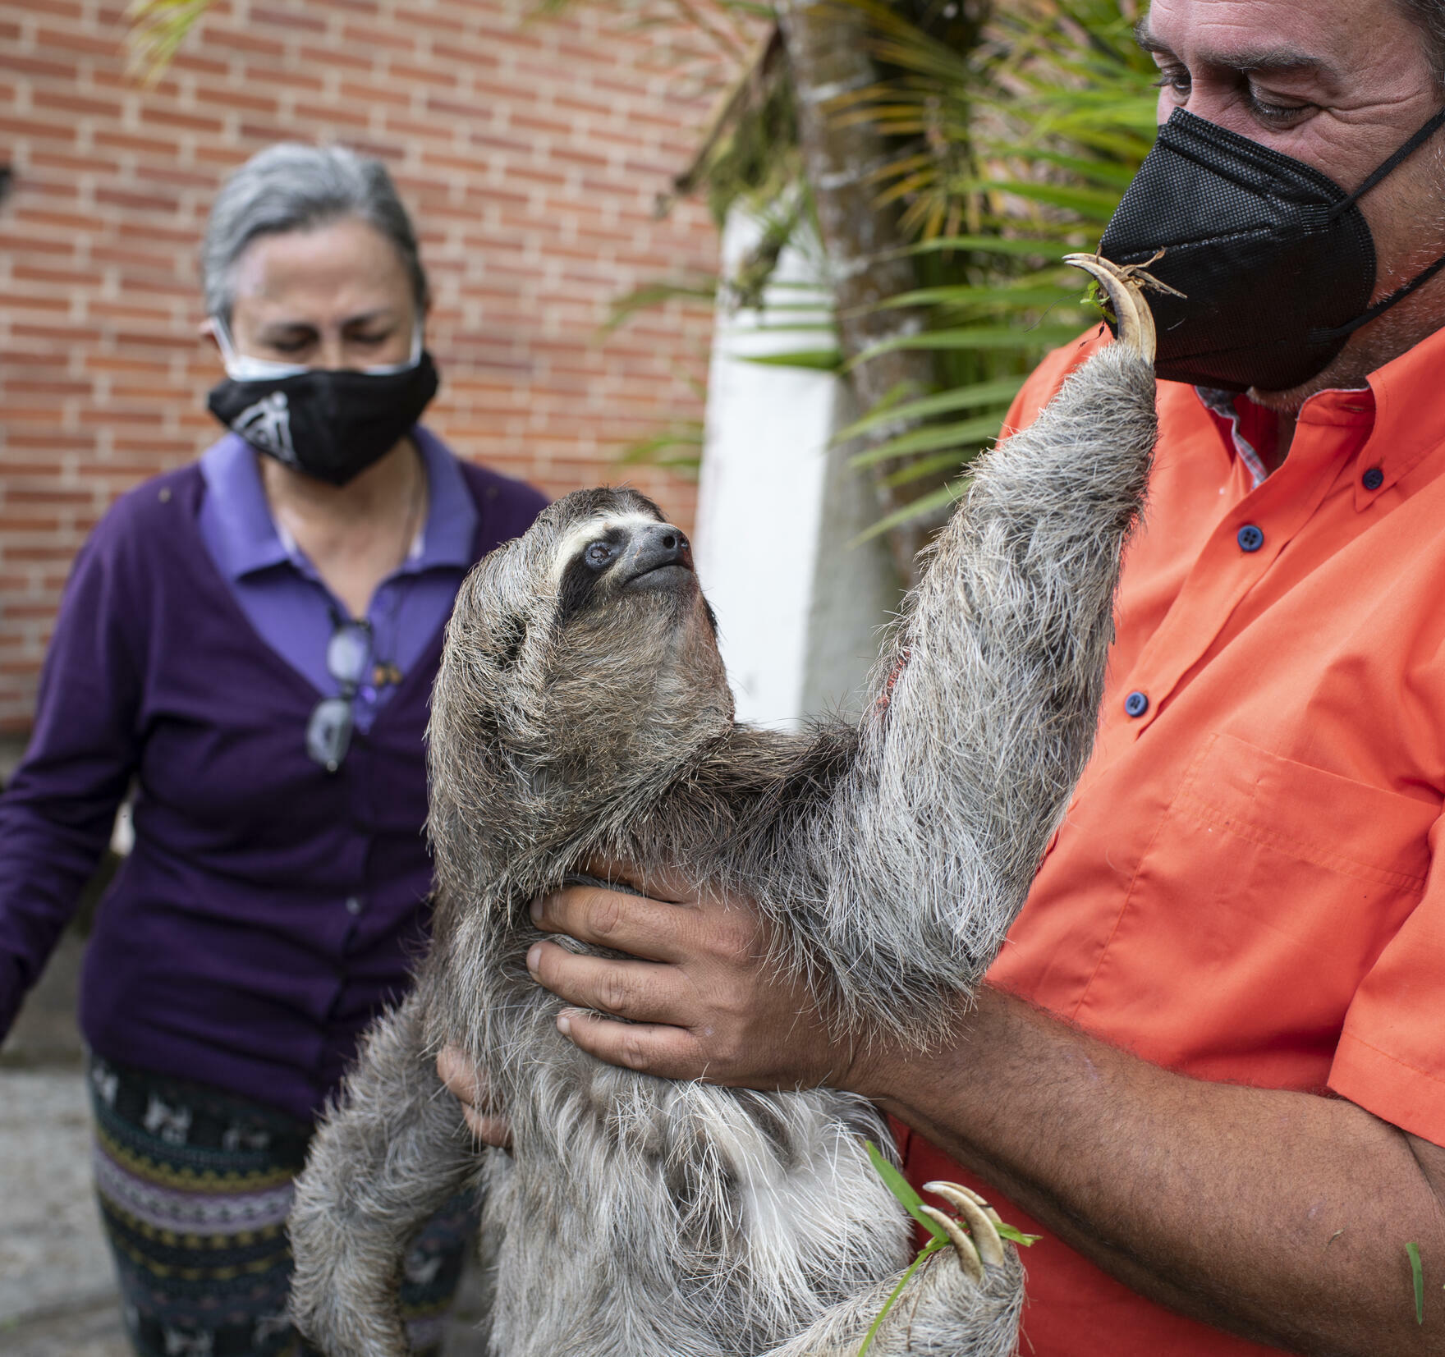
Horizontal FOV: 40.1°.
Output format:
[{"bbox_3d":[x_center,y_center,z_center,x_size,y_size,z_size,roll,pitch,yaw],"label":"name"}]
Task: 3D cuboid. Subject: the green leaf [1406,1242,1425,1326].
[{"bbox_3d":[0.246,0.215,0.701,0.005,0.036,0.004,-11,17,0],"label":"green leaf"}]

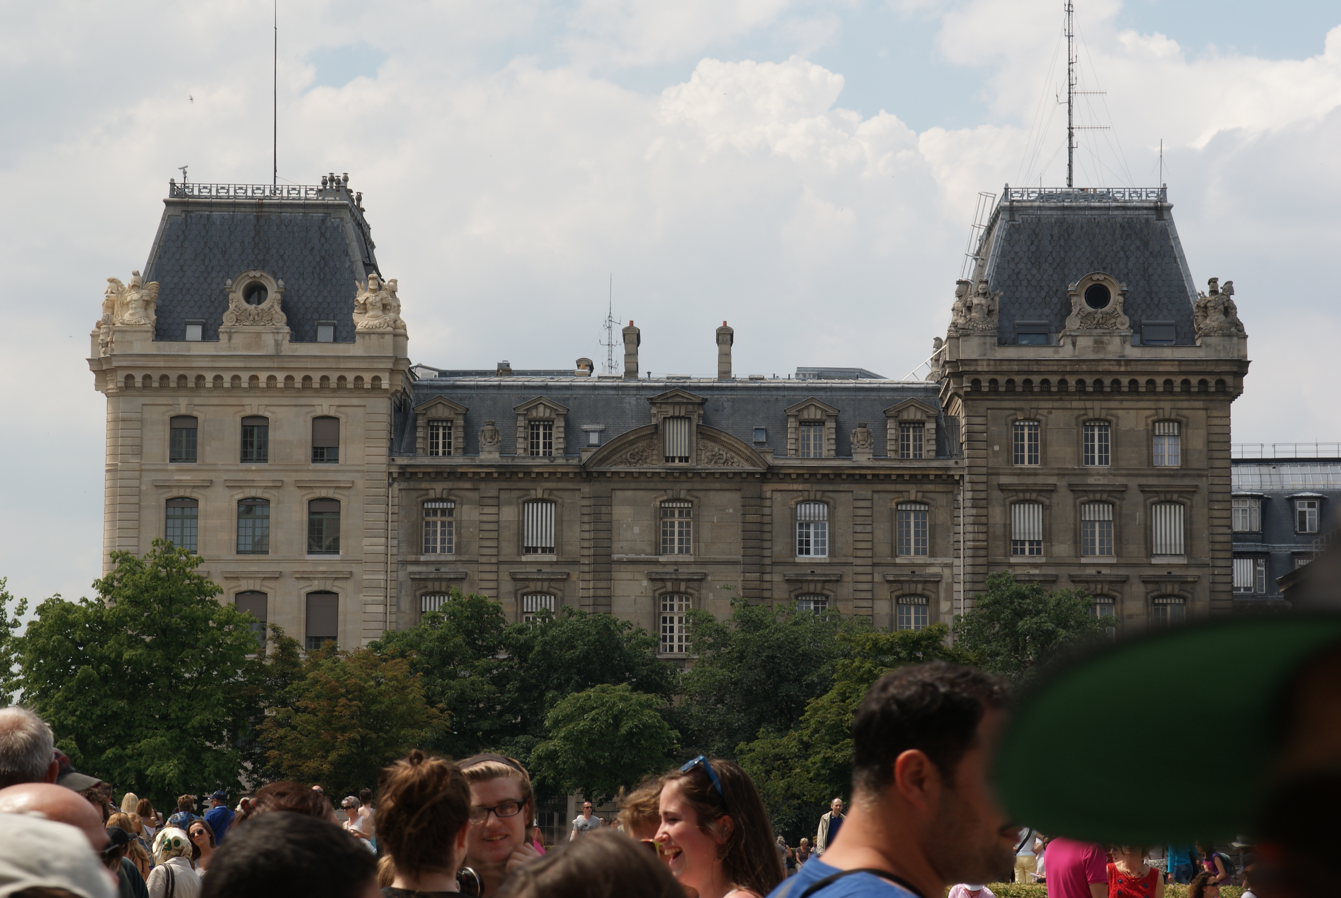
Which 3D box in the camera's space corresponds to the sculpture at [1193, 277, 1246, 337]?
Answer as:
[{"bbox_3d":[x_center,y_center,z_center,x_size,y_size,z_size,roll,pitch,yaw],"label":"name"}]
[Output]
[{"bbox_3d":[23.995,-6.191,146.419,2.284,2.585,2.000,0,-6,0],"label":"sculpture"}]

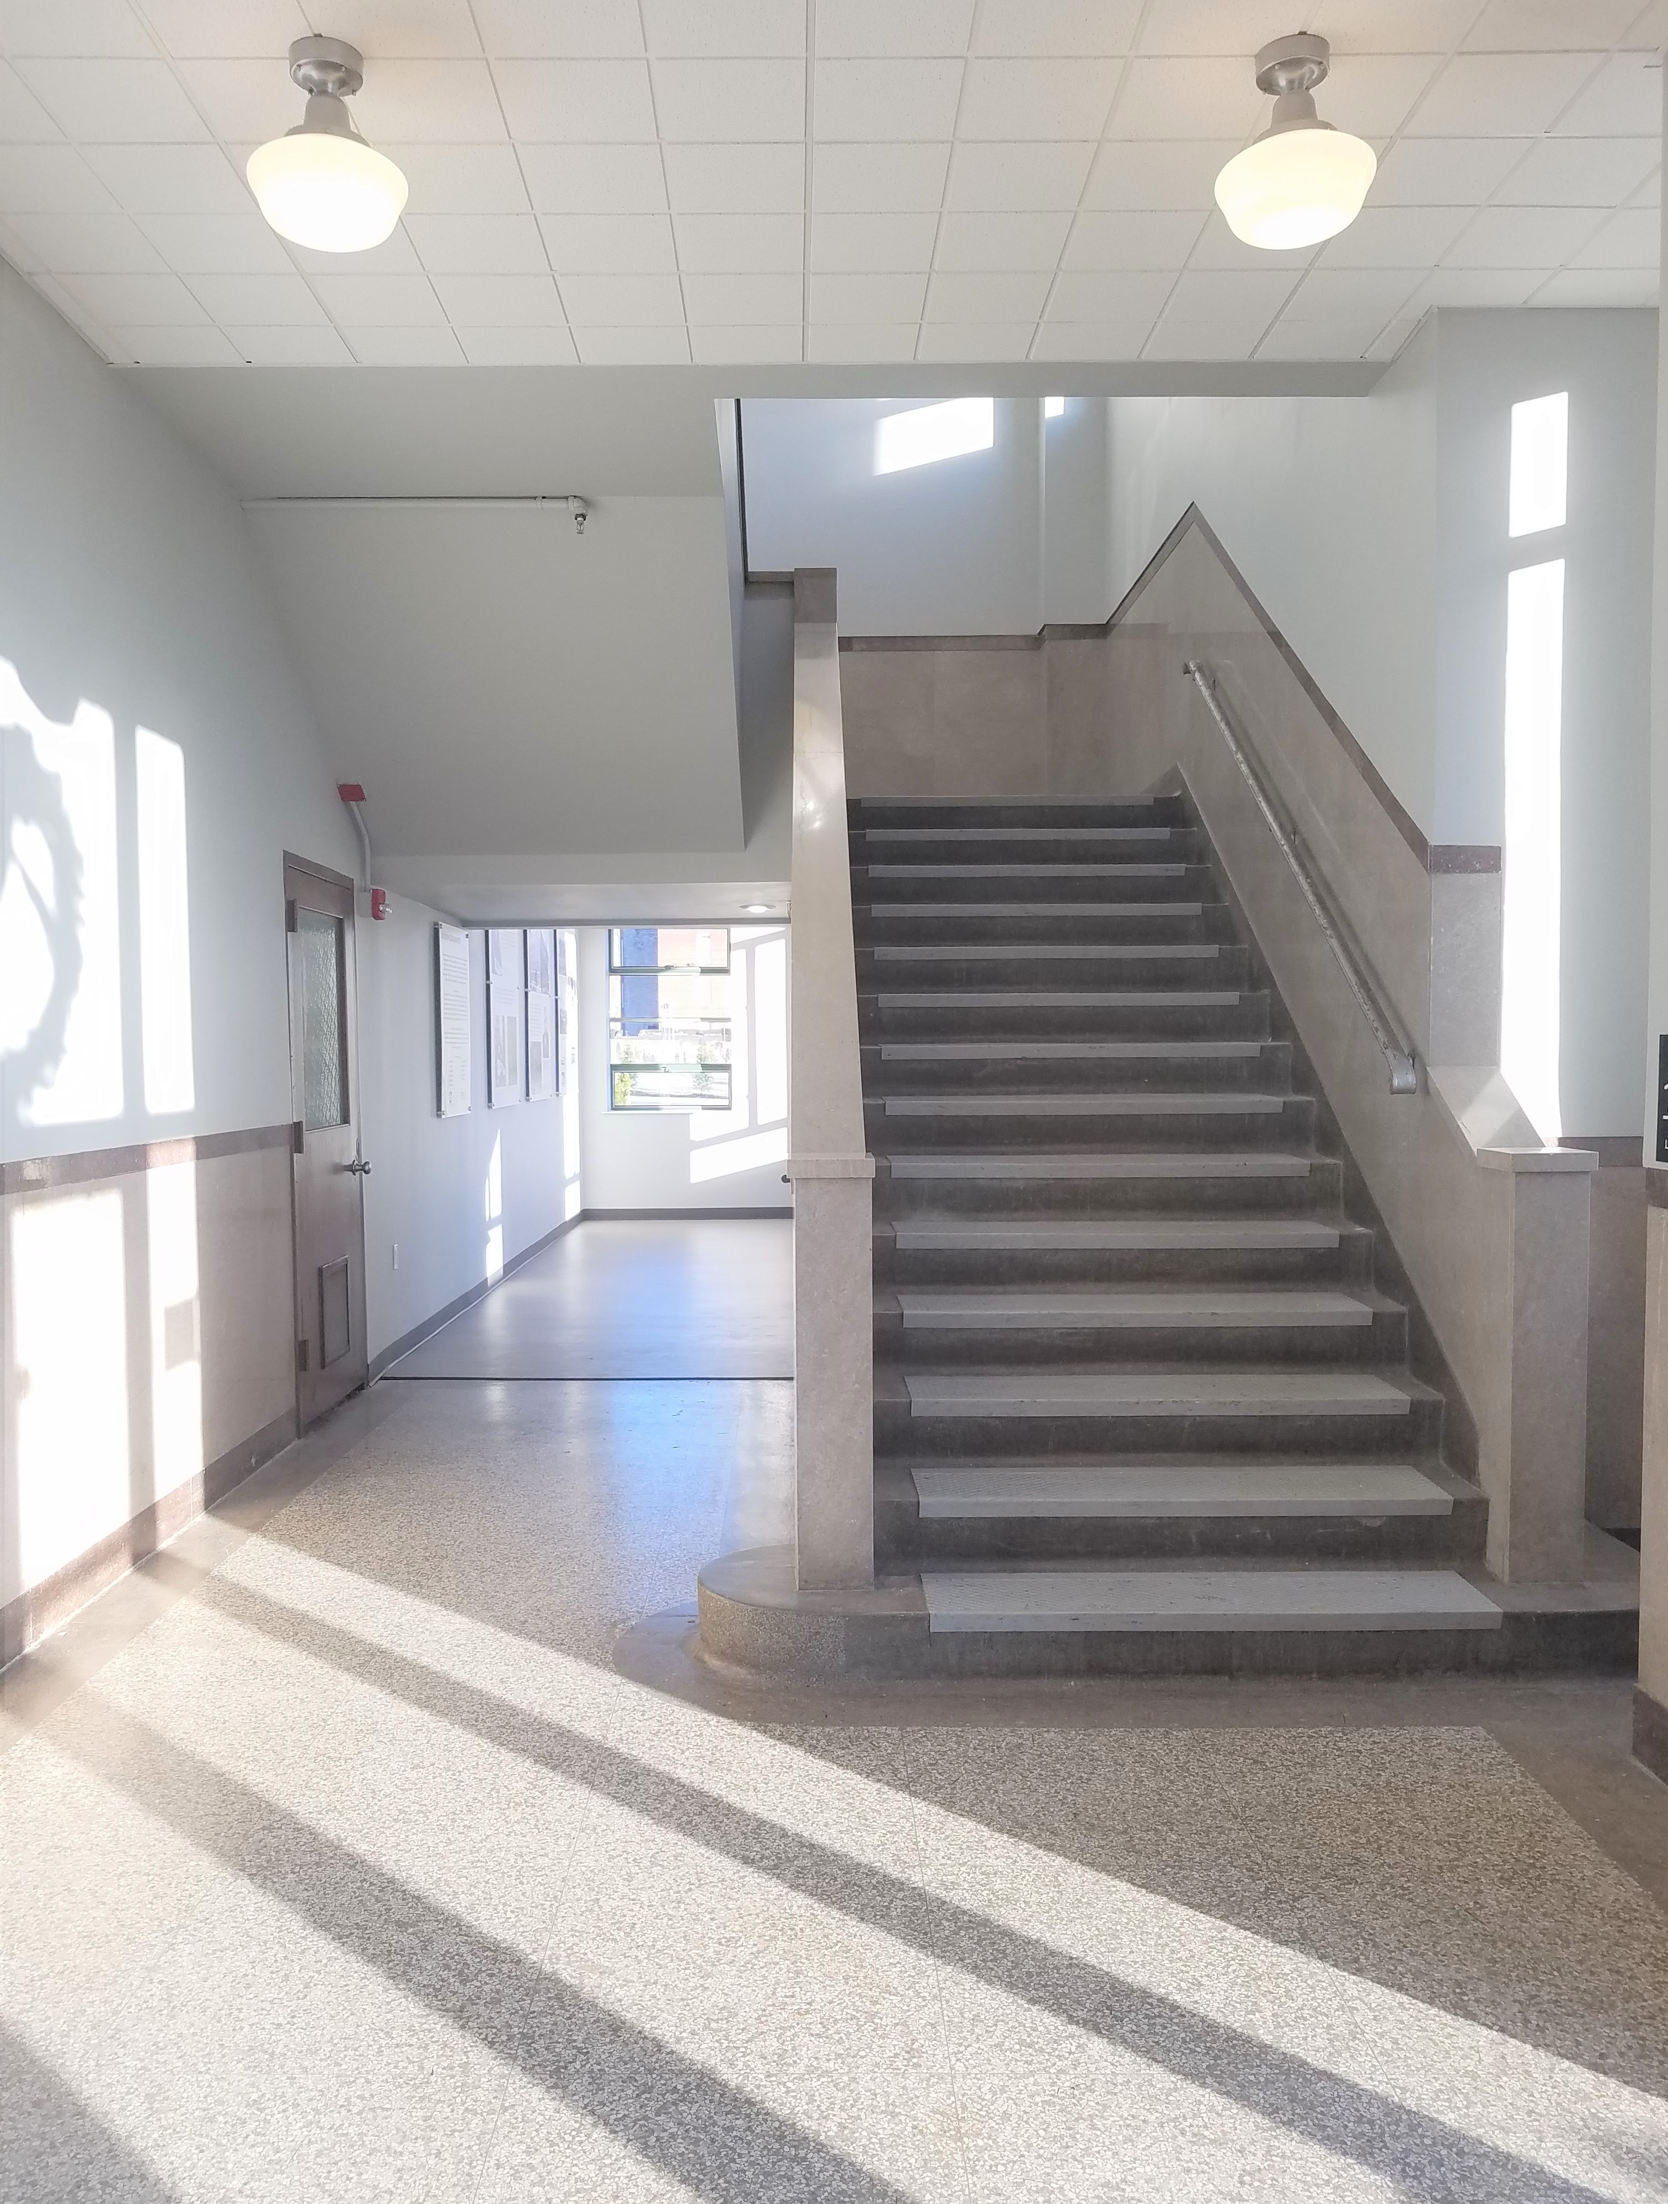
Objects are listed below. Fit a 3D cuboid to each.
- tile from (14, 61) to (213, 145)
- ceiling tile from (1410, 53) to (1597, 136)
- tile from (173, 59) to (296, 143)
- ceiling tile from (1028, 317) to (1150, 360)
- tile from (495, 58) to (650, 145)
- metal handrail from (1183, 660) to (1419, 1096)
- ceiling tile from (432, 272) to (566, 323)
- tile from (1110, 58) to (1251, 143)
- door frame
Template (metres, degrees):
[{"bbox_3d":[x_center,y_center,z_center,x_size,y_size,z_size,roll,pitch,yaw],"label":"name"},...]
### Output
[{"bbox_3d":[-1.401,-1.965,3.267,0.302,0.020,0.302,-1,3,-1],"label":"tile"},{"bbox_3d":[1.327,-2.017,3.345,0.305,0.019,0.300,-1,2,-1],"label":"ceiling tile"},{"bbox_3d":[-1.131,-2.020,3.365,0.305,0.020,0.305,-1,2,-1],"label":"tile"},{"bbox_3d":[0.692,-2.057,4.507,0.302,0.020,0.266,-1,3,-1],"label":"ceiling tile"},{"bbox_3d":[-0.513,-2.026,3.371,0.305,0.020,0.305,-1,2,-1],"label":"tile"},{"bbox_3d":[1.499,-0.924,5.614,0.097,1.693,2.397,-1,2,-1],"label":"metal handrail"},{"bbox_3d":[-0.847,-2.053,4.261,0.305,0.020,0.305,-1,2,-1],"label":"ceiling tile"},{"bbox_3d":[0.713,-1.998,3.316,0.302,0.020,0.300,-1,2,-1],"label":"tile"},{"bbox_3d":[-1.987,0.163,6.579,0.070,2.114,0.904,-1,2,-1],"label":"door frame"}]

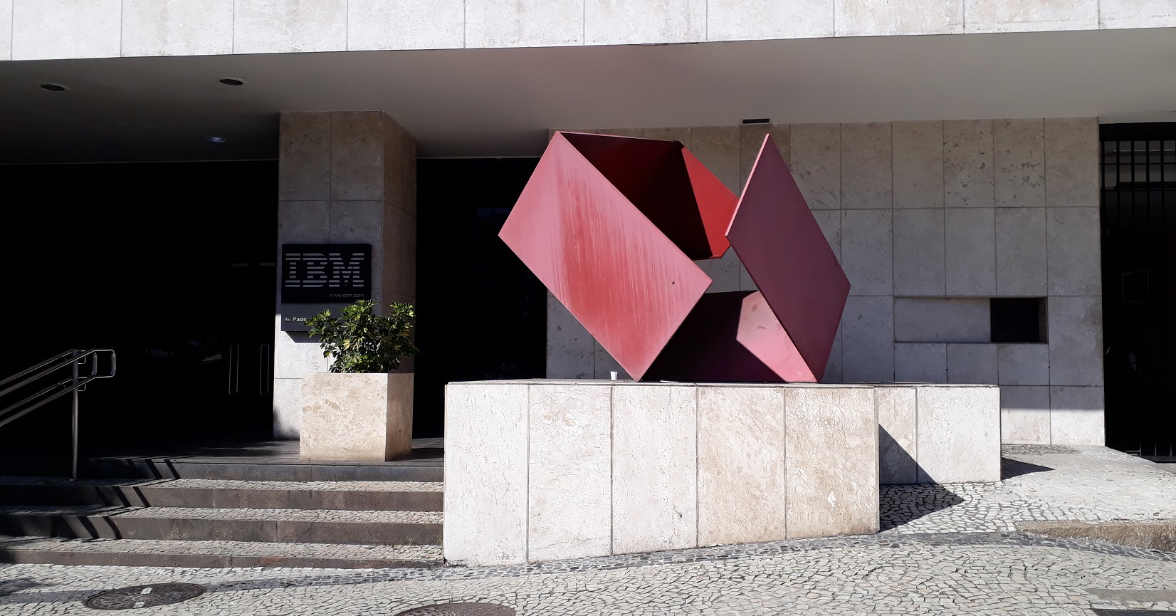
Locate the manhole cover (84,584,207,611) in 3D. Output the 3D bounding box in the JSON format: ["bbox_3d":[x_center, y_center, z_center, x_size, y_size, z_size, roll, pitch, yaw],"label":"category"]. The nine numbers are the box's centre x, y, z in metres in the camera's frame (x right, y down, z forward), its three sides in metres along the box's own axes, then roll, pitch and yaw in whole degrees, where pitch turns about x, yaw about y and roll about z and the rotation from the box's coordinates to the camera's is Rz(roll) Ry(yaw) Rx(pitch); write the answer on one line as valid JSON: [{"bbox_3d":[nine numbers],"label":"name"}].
[{"bbox_3d":[-2.640,1.744,5.499,0.643,0.040,0.643,-2,-4,5],"label":"manhole cover"}]

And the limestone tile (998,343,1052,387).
[{"bbox_3d":[4.636,0.604,9.768,0.518,0.438,0.030,0,-3,5],"label":"limestone tile"}]

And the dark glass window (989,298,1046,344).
[{"bbox_3d":[4.731,0.145,10.176,0.535,0.515,0.061,0,-3,5],"label":"dark glass window"}]

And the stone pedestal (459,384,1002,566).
[{"bbox_3d":[1.292,1.278,8.072,4.312,1.283,3.500,0,-3,6],"label":"stone pedestal"}]

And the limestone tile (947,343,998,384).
[{"bbox_3d":[4.125,0.608,9.894,0.540,0.442,0.030,0,-2,6],"label":"limestone tile"}]

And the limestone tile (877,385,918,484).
[{"bbox_3d":[2.436,1.064,7.694,0.618,0.808,0.040,0,-3,6],"label":"limestone tile"}]

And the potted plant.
[{"bbox_3d":[-2.049,0.635,8.318,0.898,1.408,0.847,0,-3,5],"label":"potted plant"}]

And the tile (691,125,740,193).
[{"bbox_3d":[1.426,-1.566,10.246,0.559,0.959,0.030,0,-2,6],"label":"tile"}]

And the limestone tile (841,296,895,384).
[{"bbox_3d":[3.051,0.349,10.008,0.540,0.961,0.030,0,-2,6],"label":"limestone tile"}]

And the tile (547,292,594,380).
[{"bbox_3d":[-0.193,0.352,10.321,0.535,0.961,0.030,0,-2,6],"label":"tile"}]

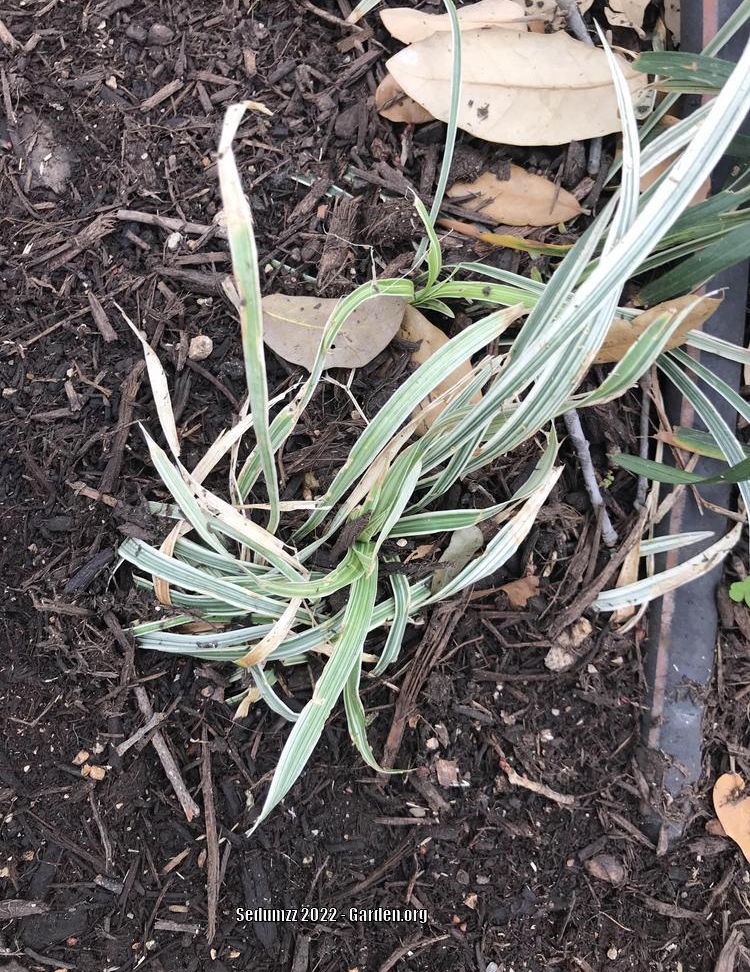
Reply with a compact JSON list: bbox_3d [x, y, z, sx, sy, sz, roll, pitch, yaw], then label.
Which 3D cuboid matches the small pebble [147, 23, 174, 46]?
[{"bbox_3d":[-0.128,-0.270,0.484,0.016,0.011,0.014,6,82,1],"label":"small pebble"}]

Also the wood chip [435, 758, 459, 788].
[{"bbox_3d":[0.036,0.142,0.399,0.011,0.004,0.012,-2,79,-2],"label":"wood chip"}]

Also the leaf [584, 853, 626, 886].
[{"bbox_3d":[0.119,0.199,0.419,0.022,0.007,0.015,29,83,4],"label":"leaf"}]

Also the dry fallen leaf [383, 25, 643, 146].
[{"bbox_3d":[0.068,-0.193,0.391,0.127,0.014,0.057,3,82,0],"label":"dry fallen leaf"}]

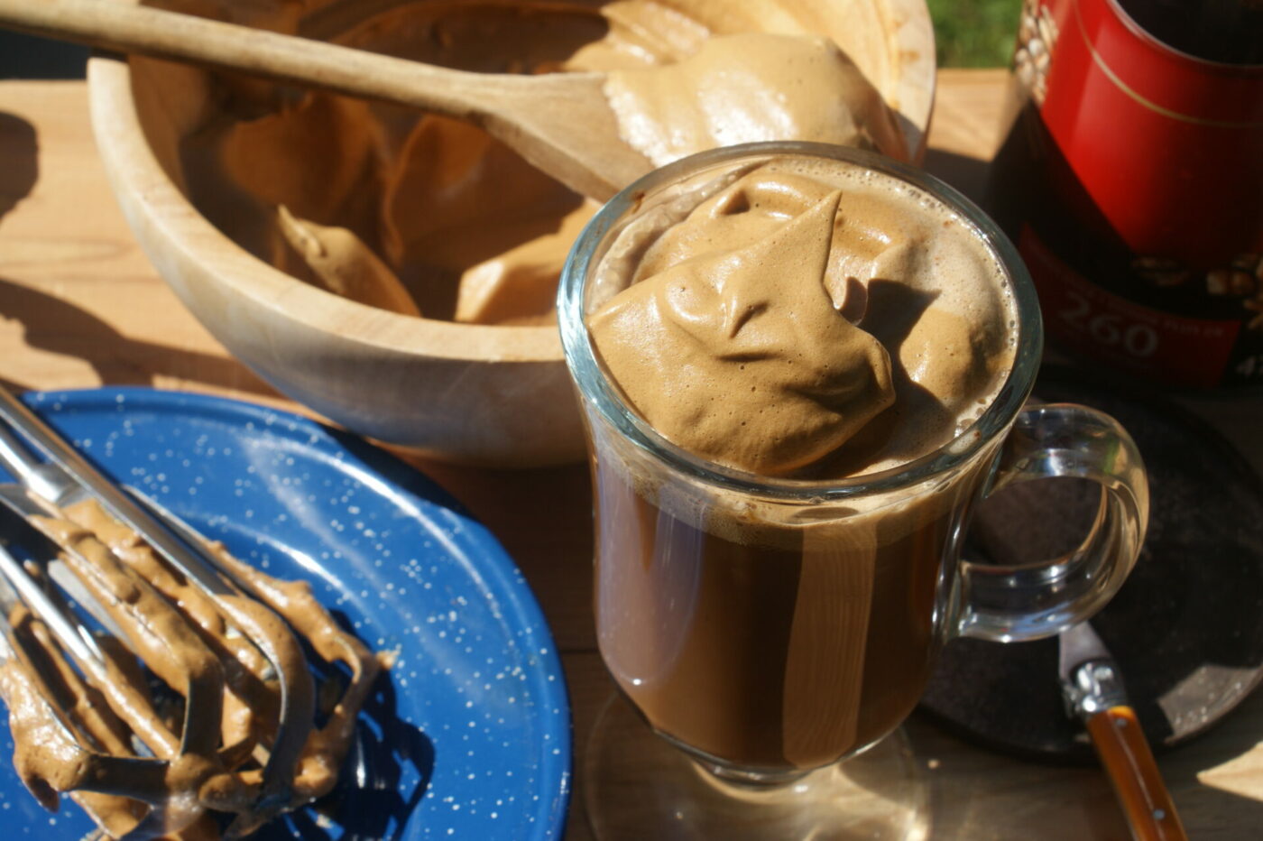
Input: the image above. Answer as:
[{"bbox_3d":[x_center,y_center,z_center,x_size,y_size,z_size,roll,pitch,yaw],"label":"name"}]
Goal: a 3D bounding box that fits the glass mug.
[{"bbox_3d":[0.038,0.028,0.421,0.102,0.140,0.076,3,49,2],"label":"glass mug"}]

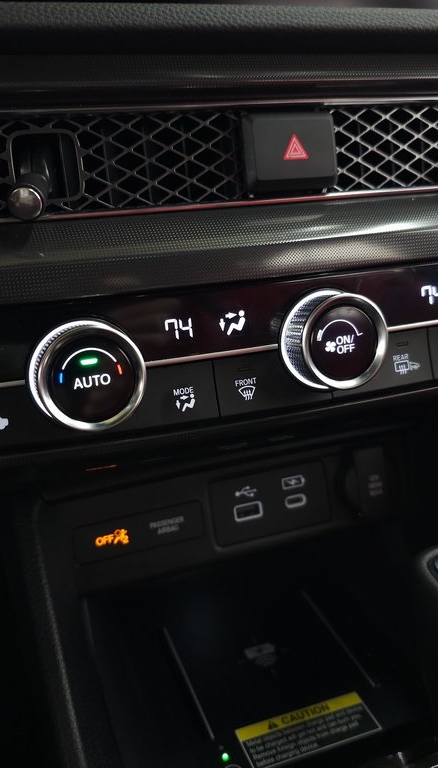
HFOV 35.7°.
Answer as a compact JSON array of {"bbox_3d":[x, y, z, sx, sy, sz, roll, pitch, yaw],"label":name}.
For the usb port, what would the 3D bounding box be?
[{"bbox_3d":[0.015,0.067,0.360,0.015,0.008,0.006,-9,1,-19],"label":"usb port"}]

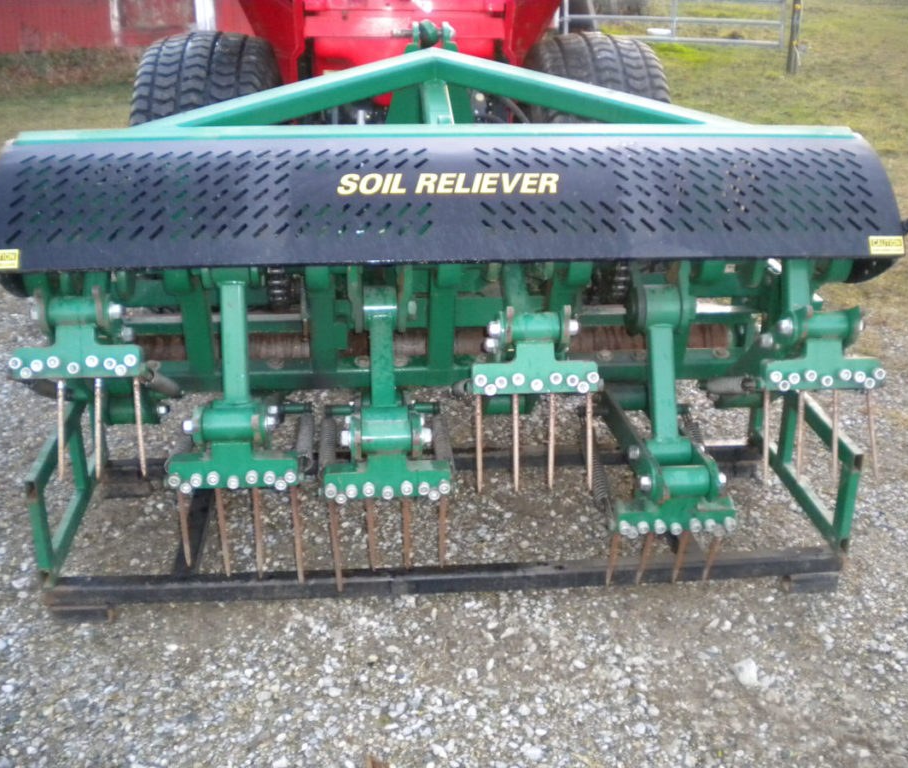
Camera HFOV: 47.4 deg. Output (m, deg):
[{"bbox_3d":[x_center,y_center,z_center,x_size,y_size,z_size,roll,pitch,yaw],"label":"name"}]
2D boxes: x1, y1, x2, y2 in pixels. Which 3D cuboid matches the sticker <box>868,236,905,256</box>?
[{"bbox_3d":[0.916,-0.292,2.188,0.075,0.040,0.003,-1,-6,-5],"label":"sticker"}]

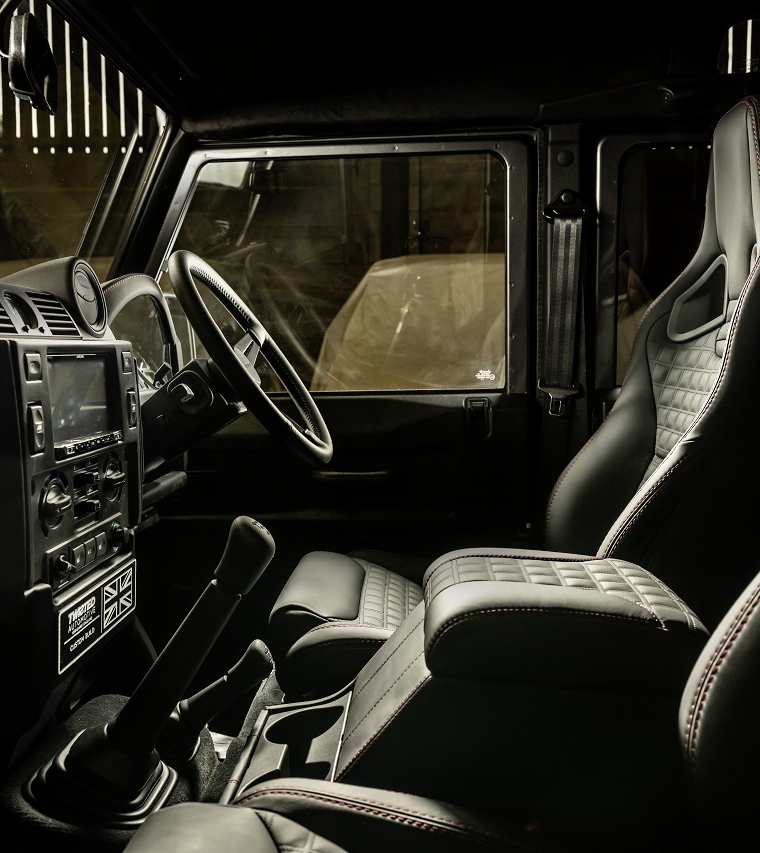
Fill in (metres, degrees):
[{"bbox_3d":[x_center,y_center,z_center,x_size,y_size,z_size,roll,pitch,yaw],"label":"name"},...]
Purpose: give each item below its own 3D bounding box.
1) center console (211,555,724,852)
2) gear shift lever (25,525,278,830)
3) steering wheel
[{"bbox_3d":[0.090,0.262,0.887,0.465,0.255,0.235,-1,5,4],"label":"center console"},{"bbox_3d":[-0.225,0.242,0.876,0.240,0.280,0.140,-1,5,4],"label":"gear shift lever"},{"bbox_3d":[-0.197,-0.087,1.240,0.085,0.370,0.370,-34,2,6],"label":"steering wheel"}]

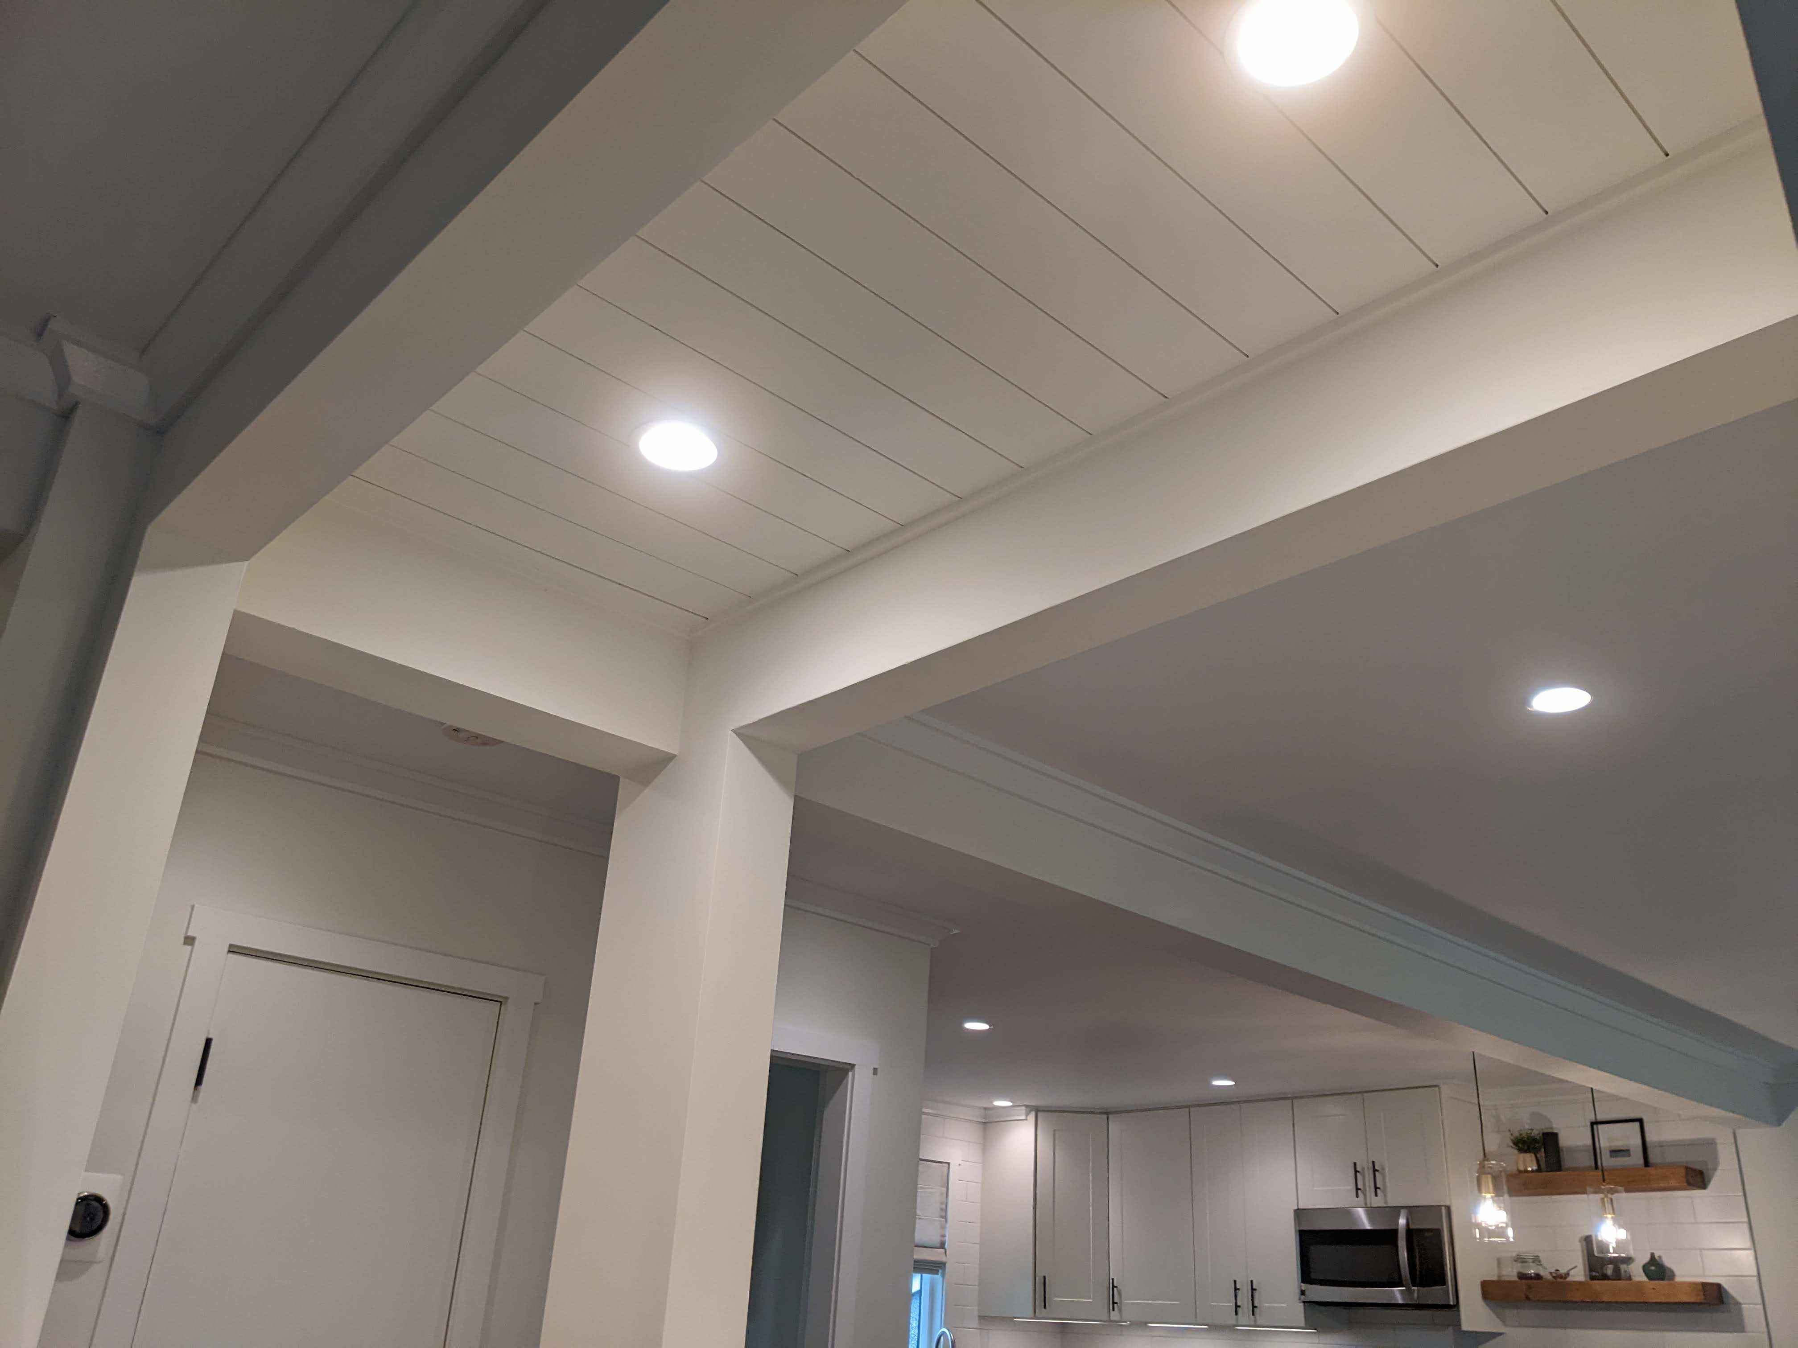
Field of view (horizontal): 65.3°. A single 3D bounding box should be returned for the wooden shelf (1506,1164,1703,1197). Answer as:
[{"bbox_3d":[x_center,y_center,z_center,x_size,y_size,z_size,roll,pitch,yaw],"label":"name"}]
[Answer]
[{"bbox_3d":[2.989,2.215,6.126,0.200,0.080,0.917,23,-31,-38],"label":"wooden shelf"}]

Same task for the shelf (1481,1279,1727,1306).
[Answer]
[{"bbox_3d":[2.963,2.625,5.951,0.200,0.076,0.912,23,-31,-38],"label":"shelf"}]

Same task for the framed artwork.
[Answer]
[{"bbox_3d":[3.132,2.053,6.093,0.045,0.213,0.225,23,-31,-38],"label":"framed artwork"}]

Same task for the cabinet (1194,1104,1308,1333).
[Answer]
[{"bbox_3d":[1.853,2.720,7.058,0.390,1.027,0.608,23,-31,-38],"label":"cabinet"}]

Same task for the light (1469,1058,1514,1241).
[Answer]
[{"bbox_3d":[2.025,1.612,4.865,0.124,0.669,0.124,23,-31,-38],"label":"light"}]

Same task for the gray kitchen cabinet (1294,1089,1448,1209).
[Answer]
[{"bbox_3d":[2.340,2.294,6.698,0.390,0.508,0.766,23,-31,-38],"label":"gray kitchen cabinet"}]

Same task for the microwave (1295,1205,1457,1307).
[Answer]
[{"bbox_3d":[2.299,2.713,6.490,0.425,0.422,0.763,23,-31,-38],"label":"microwave"}]

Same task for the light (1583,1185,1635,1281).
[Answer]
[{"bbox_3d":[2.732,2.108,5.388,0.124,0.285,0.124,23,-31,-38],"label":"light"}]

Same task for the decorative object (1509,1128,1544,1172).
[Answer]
[{"bbox_3d":[2.837,2.156,6.336,0.140,0.190,0.145,23,-31,-38],"label":"decorative object"}]

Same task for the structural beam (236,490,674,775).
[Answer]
[{"bbox_3d":[-0.716,-0.062,2.241,0.773,0.229,0.175,23,-31,-38],"label":"structural beam"}]

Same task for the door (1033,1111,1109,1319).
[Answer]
[{"bbox_3d":[0.923,2.865,7.454,0.400,1.010,0.025,2,-24,3],"label":"door"}]

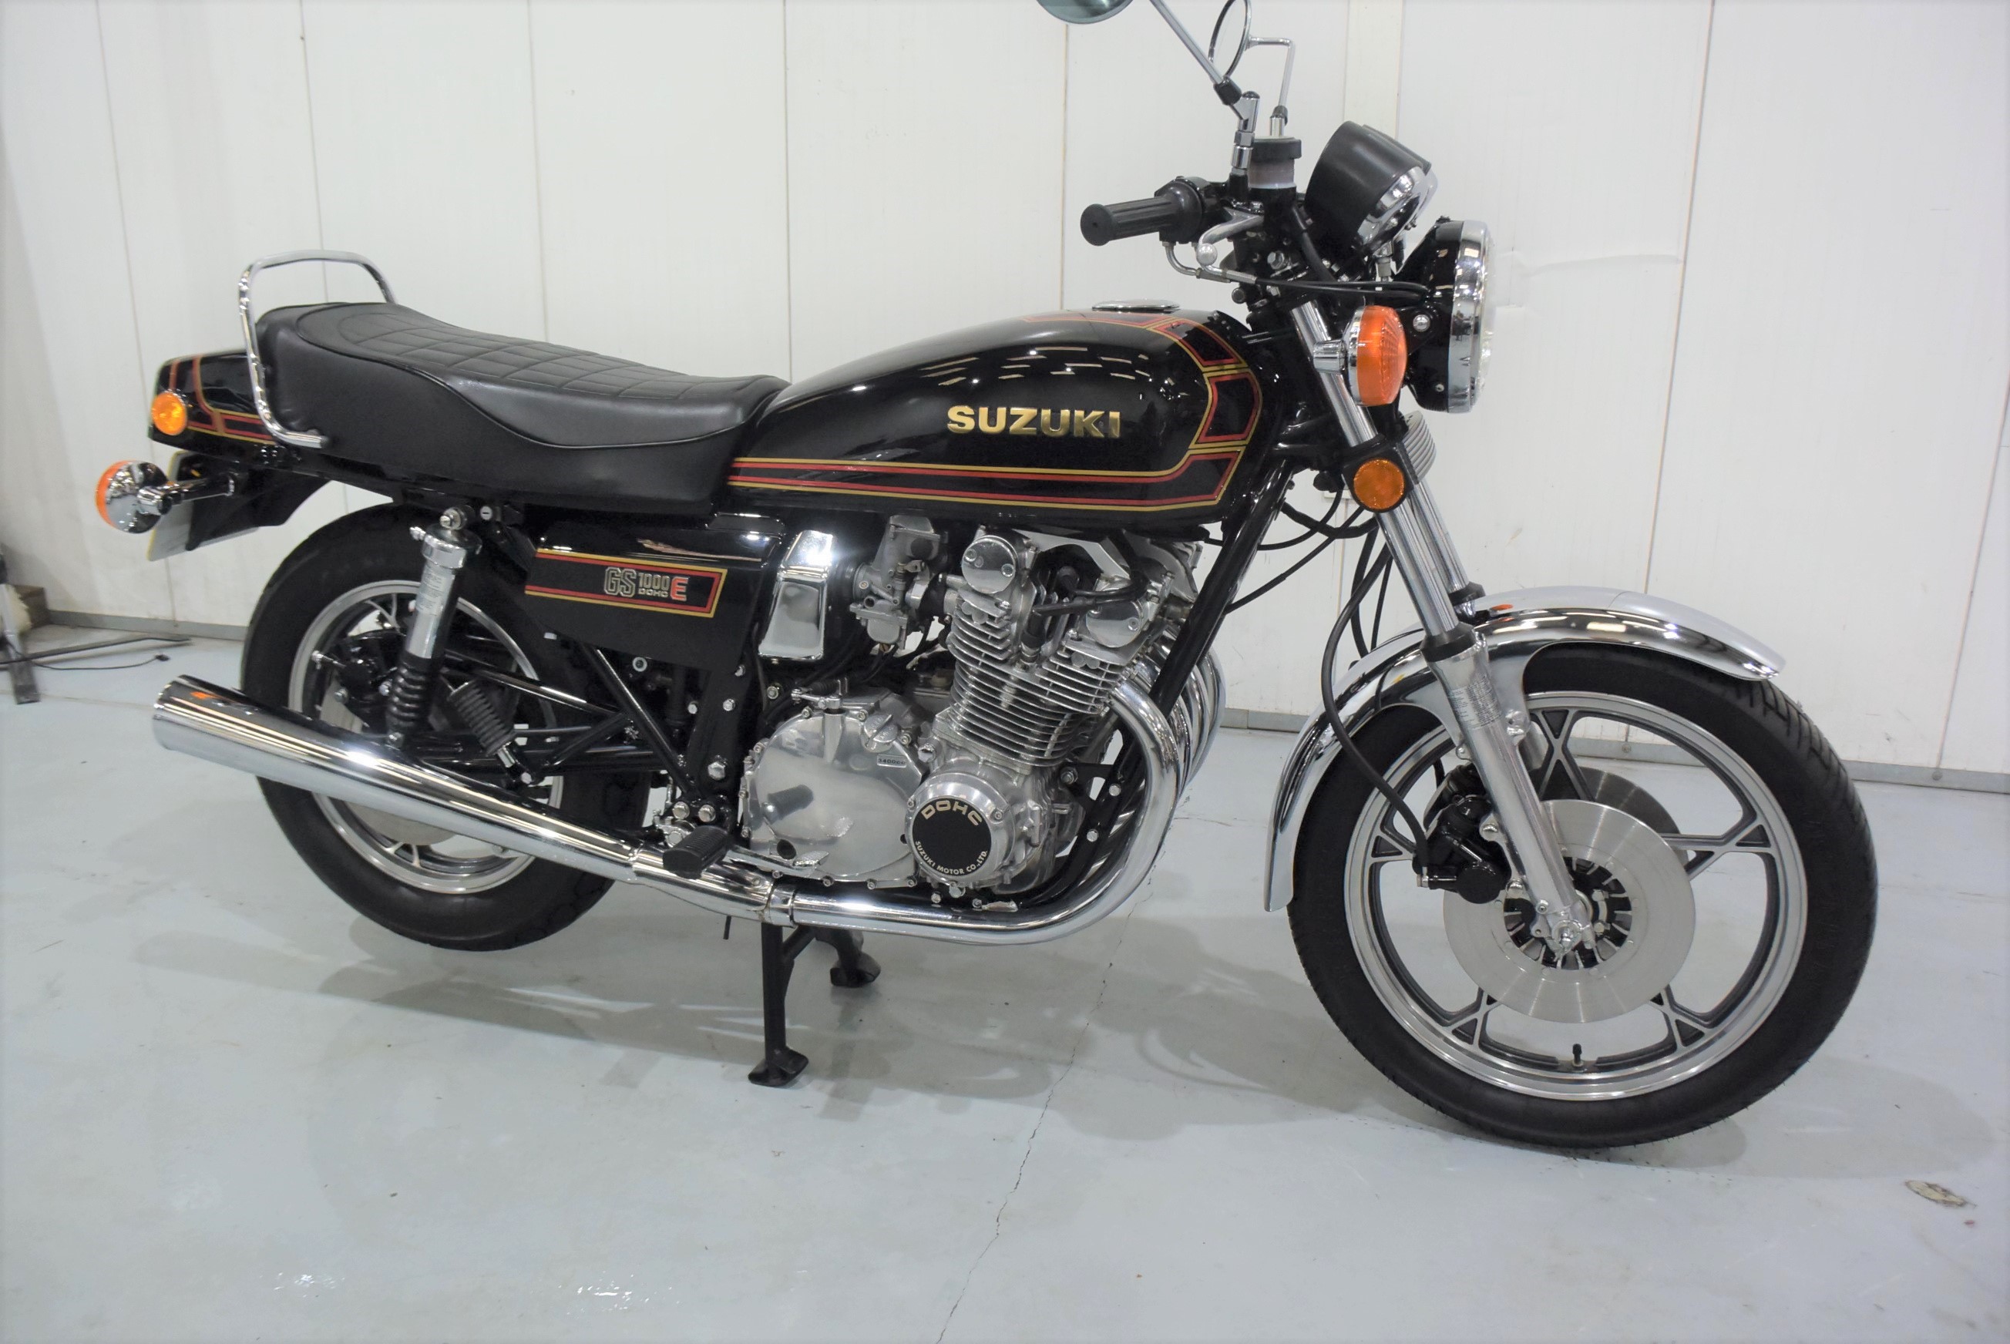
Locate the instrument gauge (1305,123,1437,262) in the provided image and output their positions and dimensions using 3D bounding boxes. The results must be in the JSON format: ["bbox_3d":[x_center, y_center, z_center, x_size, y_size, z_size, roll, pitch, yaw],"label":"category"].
[{"bbox_3d":[0.378,-0.502,1.569,0.112,0.102,0.102,38,21,5],"label":"instrument gauge"}]

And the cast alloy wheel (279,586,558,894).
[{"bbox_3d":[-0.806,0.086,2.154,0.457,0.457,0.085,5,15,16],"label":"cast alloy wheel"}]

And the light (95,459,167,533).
[{"bbox_3d":[-1.120,-0.224,1.933,0.065,0.094,0.094,5,15,16],"label":"light"}]

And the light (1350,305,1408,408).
[{"bbox_3d":[0.352,-0.298,1.426,0.060,0.094,0.094,5,15,16],"label":"light"}]

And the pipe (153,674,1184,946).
[{"bbox_3d":[-0.461,0.129,1.861,1.370,0.335,0.190,5,15,16],"label":"pipe"}]

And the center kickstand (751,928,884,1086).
[{"bbox_3d":[-0.256,0.384,2.075,0.110,0.250,0.340,5,15,16],"label":"center kickstand"}]

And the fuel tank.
[{"bbox_3d":[0.007,-0.318,1.805,0.650,0.235,0.300,5,15,16],"label":"fuel tank"}]

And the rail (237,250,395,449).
[{"bbox_3d":[-0.887,-0.441,2.043,0.140,0.250,0.275,5,15,16],"label":"rail"}]

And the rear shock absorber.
[{"bbox_3d":[-0.742,-0.052,1.934,0.070,0.350,0.070,25,20,9],"label":"rear shock absorber"}]

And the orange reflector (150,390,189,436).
[{"bbox_3d":[-1.126,-0.348,2.035,0.058,0.058,0.016,7,16,21],"label":"orange reflector"}]

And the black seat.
[{"bbox_3d":[-0.601,-0.359,1.978,0.710,0.245,0.280,5,15,16],"label":"black seat"}]

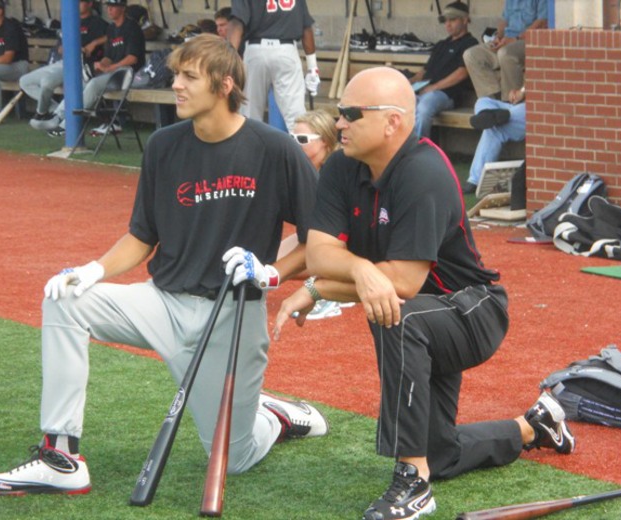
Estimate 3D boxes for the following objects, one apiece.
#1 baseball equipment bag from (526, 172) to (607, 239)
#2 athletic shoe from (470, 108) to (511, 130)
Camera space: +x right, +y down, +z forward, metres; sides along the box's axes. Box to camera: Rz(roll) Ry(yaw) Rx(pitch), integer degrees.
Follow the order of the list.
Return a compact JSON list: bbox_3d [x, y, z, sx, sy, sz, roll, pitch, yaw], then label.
[{"bbox_3d":[1.540,-0.324,15.001,0.180,0.450,0.300,46,-18,-27],"label":"baseball equipment bag"},{"bbox_3d":[1.283,-1.003,17.986,0.300,0.110,0.110,-12,11,-23],"label":"athletic shoe"}]

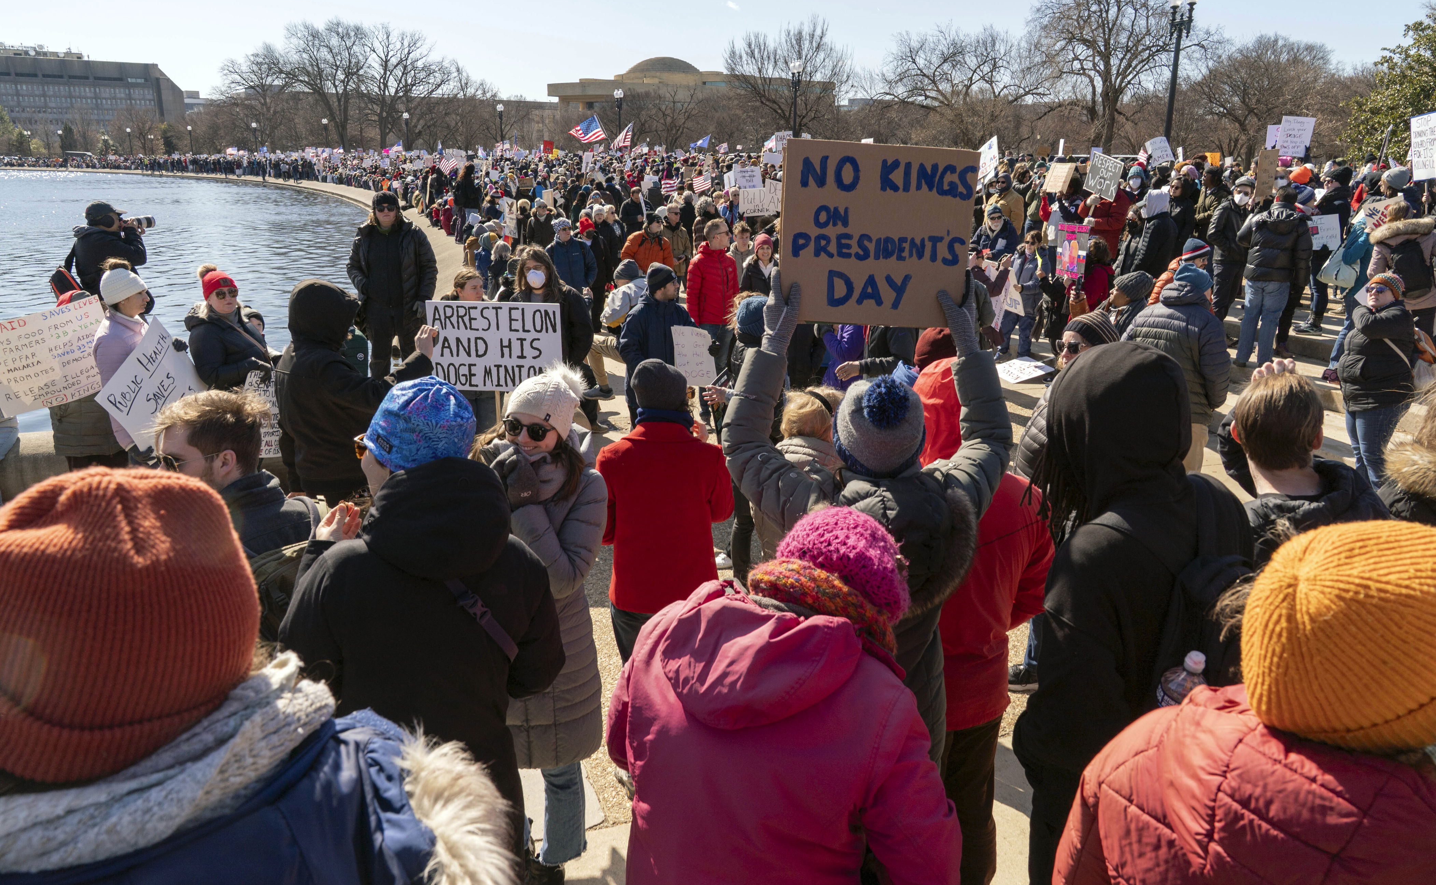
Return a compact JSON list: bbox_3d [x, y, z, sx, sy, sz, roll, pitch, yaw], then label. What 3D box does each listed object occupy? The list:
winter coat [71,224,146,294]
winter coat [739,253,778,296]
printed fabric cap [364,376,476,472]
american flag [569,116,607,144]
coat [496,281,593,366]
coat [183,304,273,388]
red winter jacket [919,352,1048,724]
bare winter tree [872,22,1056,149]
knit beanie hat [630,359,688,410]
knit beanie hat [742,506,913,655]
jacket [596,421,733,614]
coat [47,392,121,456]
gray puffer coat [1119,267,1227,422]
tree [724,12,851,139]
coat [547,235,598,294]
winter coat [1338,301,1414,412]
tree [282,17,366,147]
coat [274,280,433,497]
[{"bbox_3d":[-4.337,-1.248,6.834,0.490,0.630,0.460,-7,18,-21],"label":"winter coat"},{"bbox_3d":[0.377,-1.163,7.750,0.480,0.720,0.320,-1,17,-5],"label":"winter coat"},{"bbox_3d":[-0.662,-0.038,2.135,0.235,0.195,0.200,12,20,33],"label":"printed fabric cap"},{"bbox_3d":[-4.643,-11.119,34.000,1.250,0.900,0.400,-27,15,0],"label":"american flag"},{"bbox_3d":[-1.036,-0.553,5.800,0.600,0.800,0.400,2,17,7],"label":"coat"},{"bbox_3d":[-2.903,-0.508,5.700,0.390,0.660,0.470,15,22,39],"label":"coat"},{"bbox_3d":[0.629,0.308,2.537,0.530,1.030,0.370,2,17,4],"label":"red winter jacket"},{"bbox_3d":[16.284,-22.524,63.000,11.200,10.300,10.500,5,17,13],"label":"bare winter tree"},{"bbox_3d":[-0.203,-0.201,3.300,0.200,0.210,0.220,0,17,0],"label":"knit beanie hat"},{"bbox_3d":[0.230,0.262,1.880,0.260,0.250,0.280,13,-9,35],"label":"knit beanie hat"},{"bbox_3d":[-0.190,0.258,3.404,0.490,0.750,0.360,4,17,12],"label":"jacket"},{"bbox_3d":[-3.629,-0.292,5.505,0.480,0.780,0.350,-4,17,-11],"label":"coat"},{"bbox_3d":[2.546,-0.473,5.345,0.570,0.820,0.410,14,22,38],"label":"gray puffer coat"},{"bbox_3d":[3.059,-15.688,45.397,6.100,8.100,5.800,0,17,0],"label":"tree"},{"bbox_3d":[-1.419,-1.606,9.235,0.520,0.740,0.360,-3,17,-11],"label":"coat"},{"bbox_3d":[3.922,-0.490,5.706,0.400,0.680,0.470,1,17,5],"label":"winter coat"},{"bbox_3d":[-38.100,-33.903,93.000,8.800,14.000,8.800,-5,18,-18],"label":"tree"},{"bbox_3d":[-1.638,-0.206,4.276,0.570,0.980,0.560,14,22,38],"label":"coat"}]

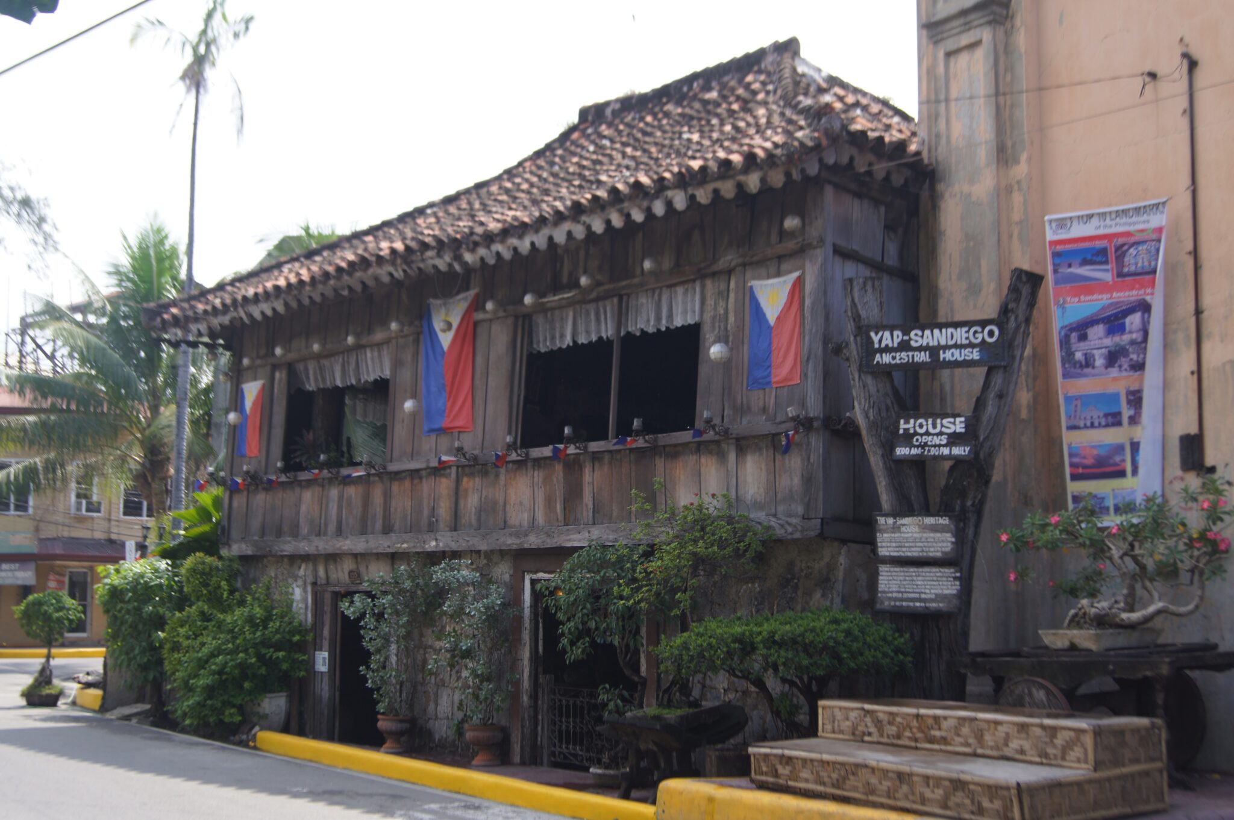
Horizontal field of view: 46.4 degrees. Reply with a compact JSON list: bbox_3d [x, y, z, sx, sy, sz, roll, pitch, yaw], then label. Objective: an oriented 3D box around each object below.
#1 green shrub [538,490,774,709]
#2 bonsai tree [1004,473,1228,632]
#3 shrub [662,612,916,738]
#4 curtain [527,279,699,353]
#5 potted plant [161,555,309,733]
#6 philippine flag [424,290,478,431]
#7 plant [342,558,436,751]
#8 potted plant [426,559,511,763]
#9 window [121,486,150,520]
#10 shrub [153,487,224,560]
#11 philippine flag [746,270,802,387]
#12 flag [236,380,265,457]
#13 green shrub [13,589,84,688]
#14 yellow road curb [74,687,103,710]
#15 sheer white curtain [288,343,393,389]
[{"bbox_3d":[0.316,1.491,11.500,1.400,1.778,1.950,8,-11,-44],"label":"green shrub"},{"bbox_3d":[3.580,1.022,10.300,1.600,1.120,1.250,-1,-9,19],"label":"bonsai tree"},{"bbox_3d":[1.272,2.027,11.000,1.500,1.022,2.100,8,-11,-44],"label":"shrub"},{"bbox_3d":[-0.063,-0.885,13.904,0.100,0.395,2.373,8,-11,-44],"label":"curtain"},{"bbox_3d":[-4.757,2.927,17.900,1.350,2.130,1.800,9,-11,-42],"label":"potted plant"},{"bbox_3d":[-1.813,-0.505,15.706,0.050,1.530,0.880,9,-11,-42],"label":"philippine flag"},{"bbox_3d":[-2.370,2.555,14.950,0.800,1.984,1.100,8,-11,-44],"label":"plant"},{"bbox_3d":[-1.411,2.437,13.850,0.750,1.976,0.950,8,-11,-44],"label":"potted plant"},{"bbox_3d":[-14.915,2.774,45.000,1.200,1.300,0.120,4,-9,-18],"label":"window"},{"bbox_3d":[-5.899,1.566,19.800,1.100,1.100,1.050,4,-9,-16],"label":"shrub"},{"bbox_3d":[1.350,-0.671,12.321,0.040,0.950,0.590,9,-11,-42],"label":"philippine flag"},{"bbox_3d":[-4.789,0.124,18.809,0.040,0.970,0.570,9,-11,-42],"label":"flag"},{"bbox_3d":[-8.836,3.708,22.400,1.100,1.830,1.050,5,-9,-21],"label":"green shrub"},{"bbox_3d":[-7.779,4.263,21.200,0.350,0.250,1.100,8,-11,-44],"label":"yellow road curb"},{"bbox_3d":[-3.325,-0.482,17.230,0.100,0.370,2.122,8,-11,-44],"label":"sheer white curtain"}]

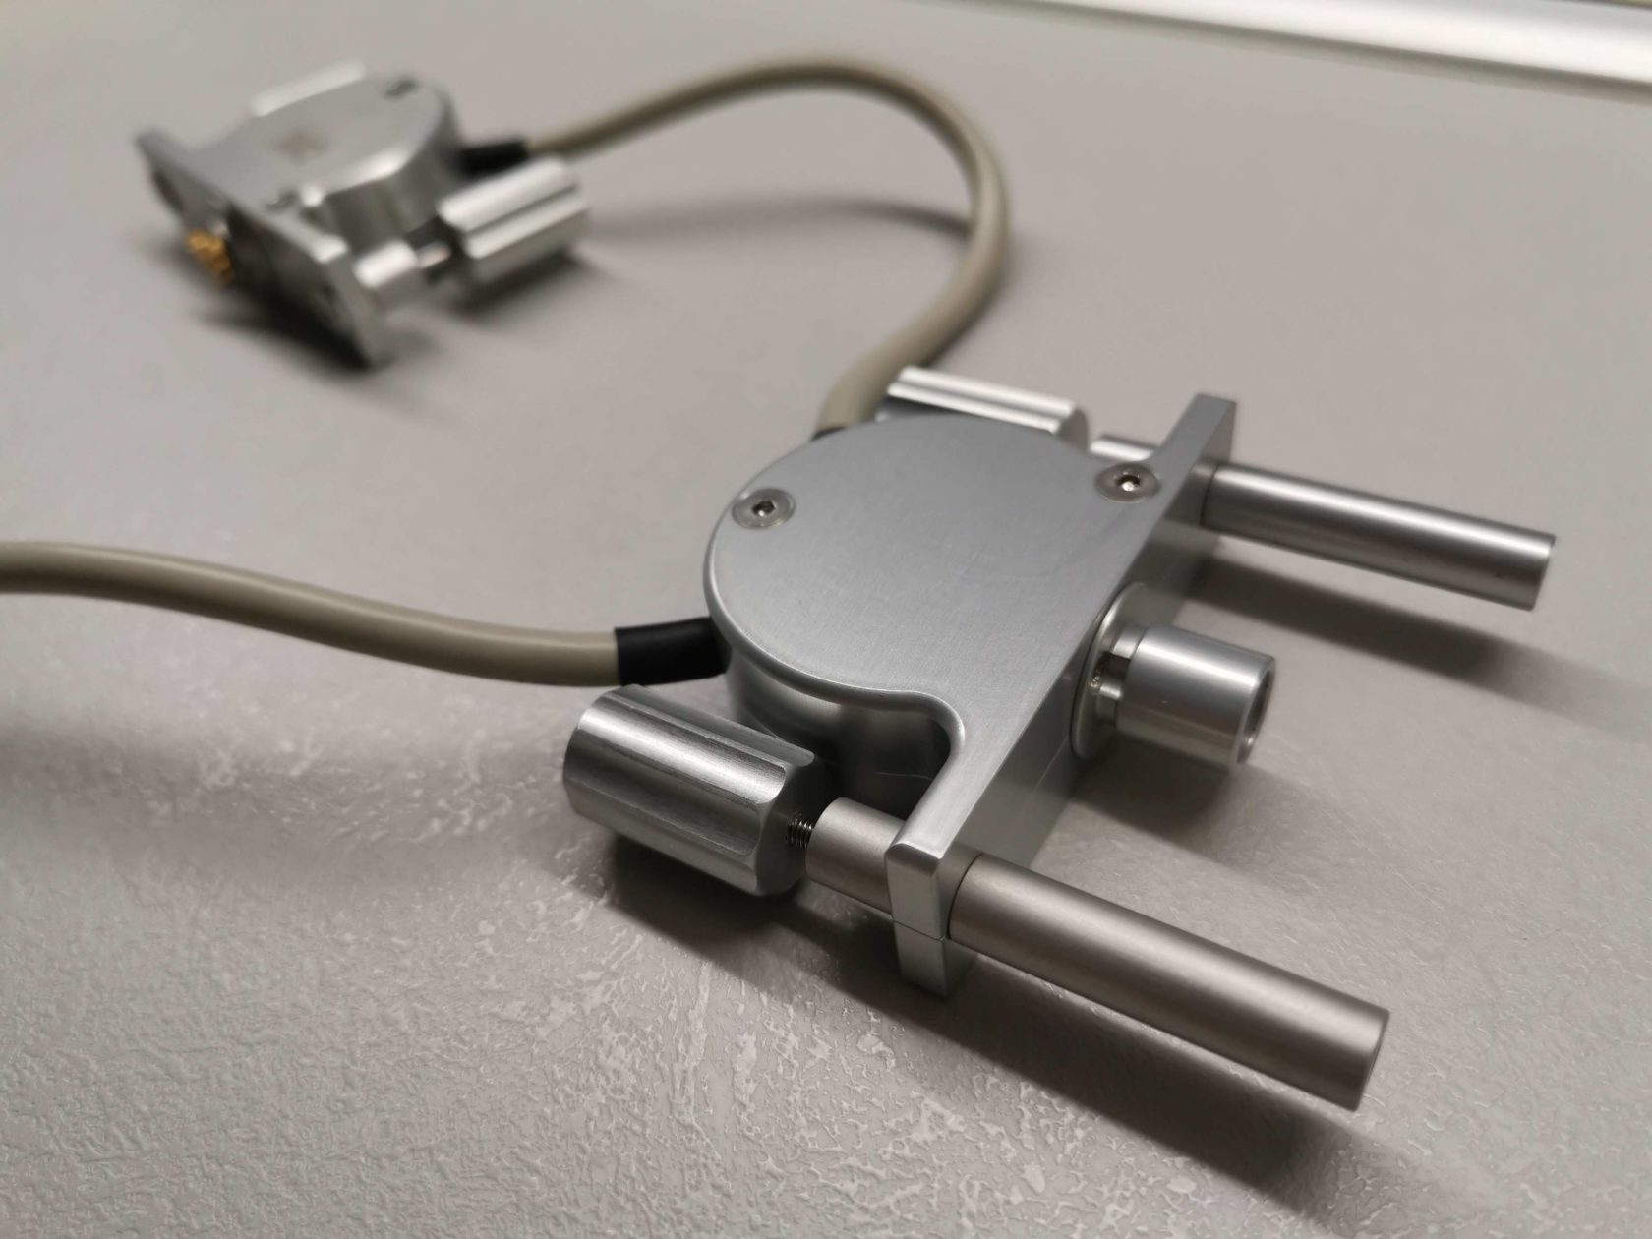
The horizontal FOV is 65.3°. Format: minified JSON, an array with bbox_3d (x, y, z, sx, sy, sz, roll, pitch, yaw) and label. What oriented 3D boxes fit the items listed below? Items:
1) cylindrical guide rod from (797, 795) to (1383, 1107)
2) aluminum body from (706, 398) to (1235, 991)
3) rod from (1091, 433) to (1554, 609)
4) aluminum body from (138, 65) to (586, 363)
[{"bbox_3d":[0.020,0.026,0.104,0.047,0.008,0.008,18,47,27],"label":"cylindrical guide rod"},{"bbox_3d":[0.010,-0.001,0.137,0.043,0.019,0.071,18,47,27],"label":"aluminum body"},{"bbox_3d":[0.052,-0.011,0.141,0.048,0.008,0.008,18,47,27],"label":"rod"},{"bbox_3d":[-0.085,-0.076,0.233,0.045,0.019,0.072,-36,52,-28],"label":"aluminum body"}]

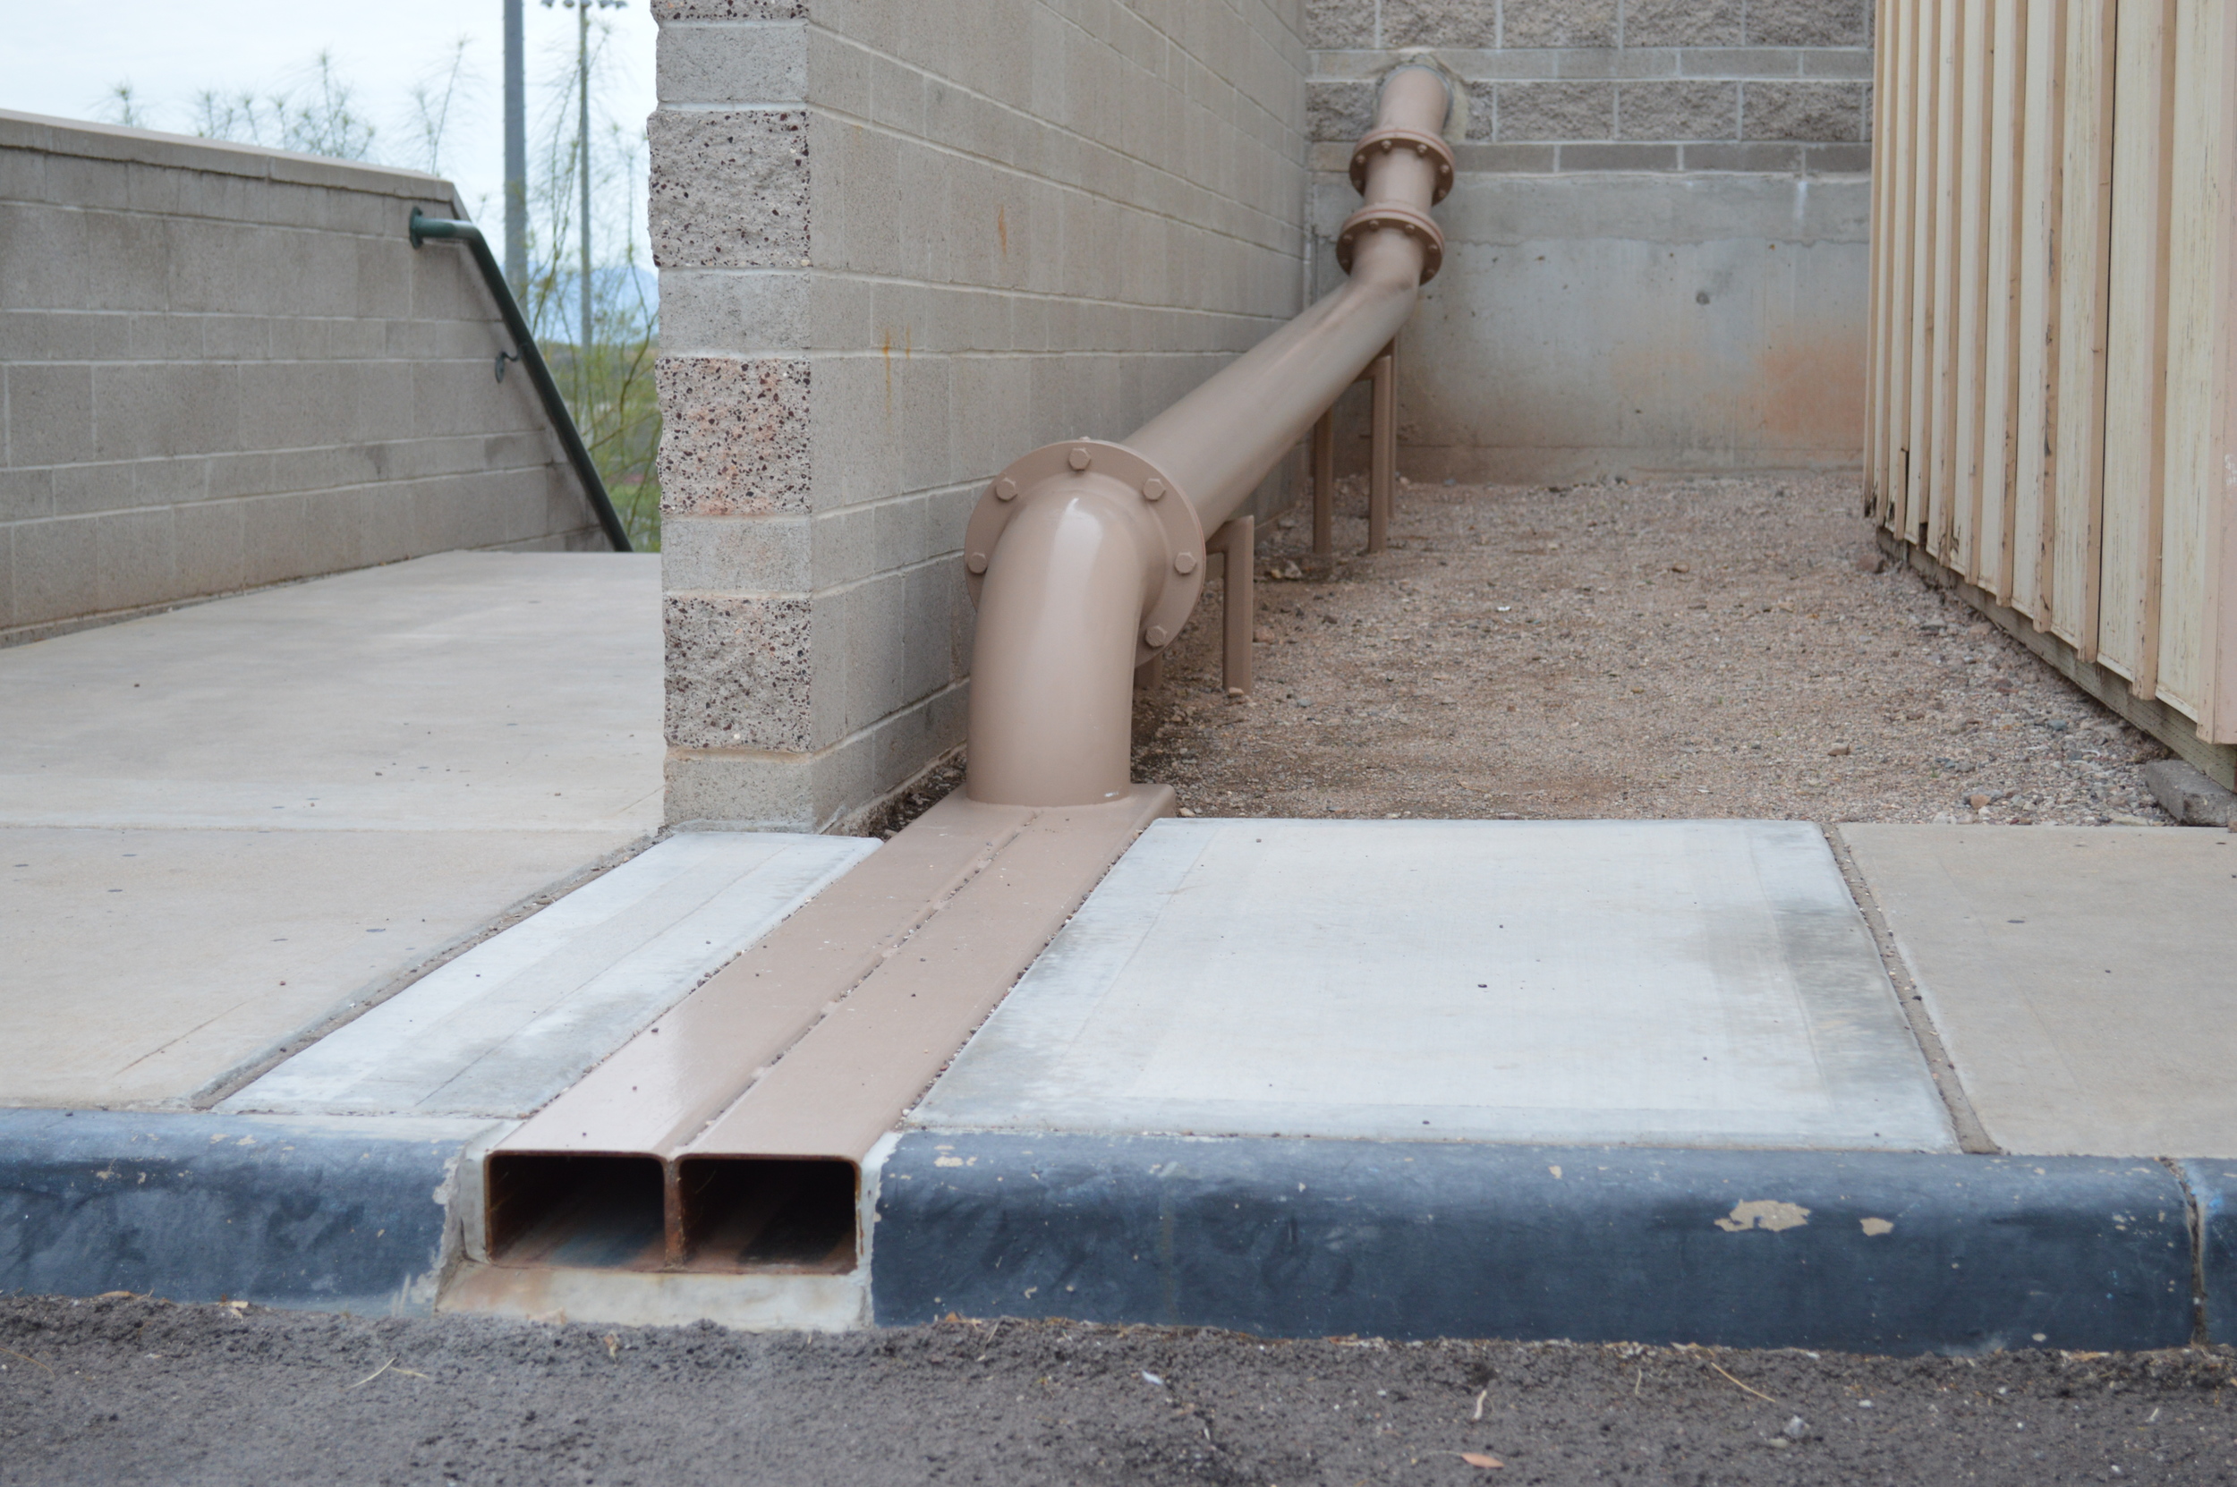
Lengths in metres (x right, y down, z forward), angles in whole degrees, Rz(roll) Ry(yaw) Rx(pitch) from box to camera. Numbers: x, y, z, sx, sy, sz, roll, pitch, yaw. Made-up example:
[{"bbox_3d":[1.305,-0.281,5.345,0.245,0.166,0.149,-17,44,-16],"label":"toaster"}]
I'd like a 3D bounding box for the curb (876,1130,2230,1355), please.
[{"bbox_3d":[0.305,0.382,2.708,0.977,0.118,0.163,0,6,8],"label":"curb"}]

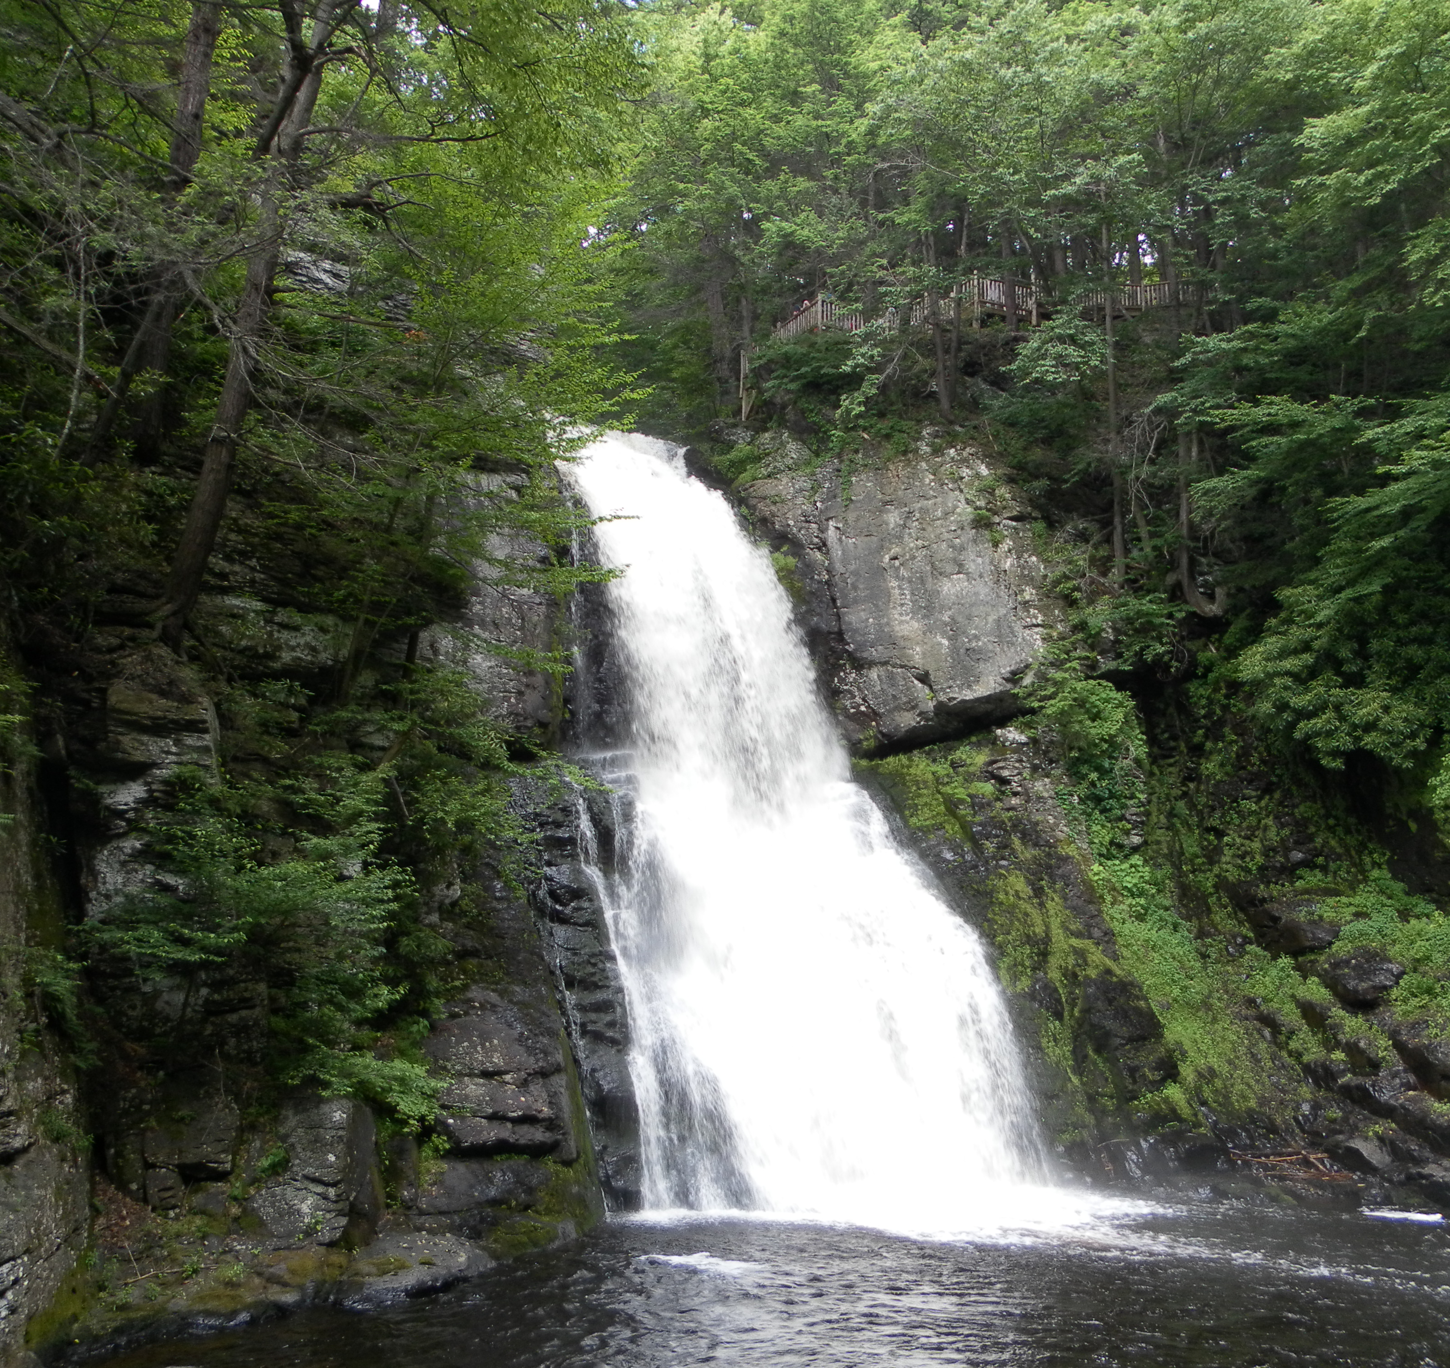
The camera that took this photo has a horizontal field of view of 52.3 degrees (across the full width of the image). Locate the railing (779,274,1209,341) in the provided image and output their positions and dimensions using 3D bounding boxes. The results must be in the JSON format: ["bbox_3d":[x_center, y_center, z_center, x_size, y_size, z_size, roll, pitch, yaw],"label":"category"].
[{"bbox_3d":[9.685,-13.896,54.500,15.900,1.800,2.200,0,-14,0],"label":"railing"}]

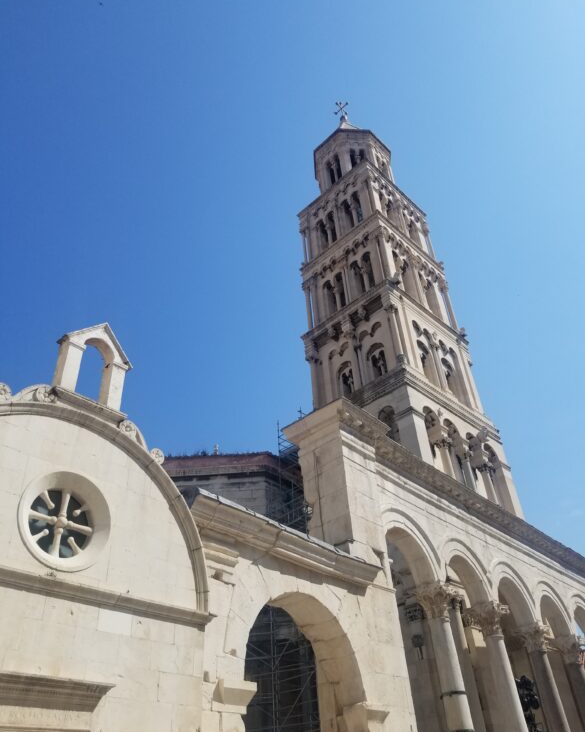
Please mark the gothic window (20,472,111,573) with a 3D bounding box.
[{"bbox_3d":[-3.531,2.403,9.052,0.240,1.552,1.552,-30,-44,29],"label":"gothic window"}]

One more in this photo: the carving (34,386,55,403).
[{"bbox_3d":[-4.047,0.482,9.695,0.144,0.336,0.344,-30,-44,29],"label":"carving"}]

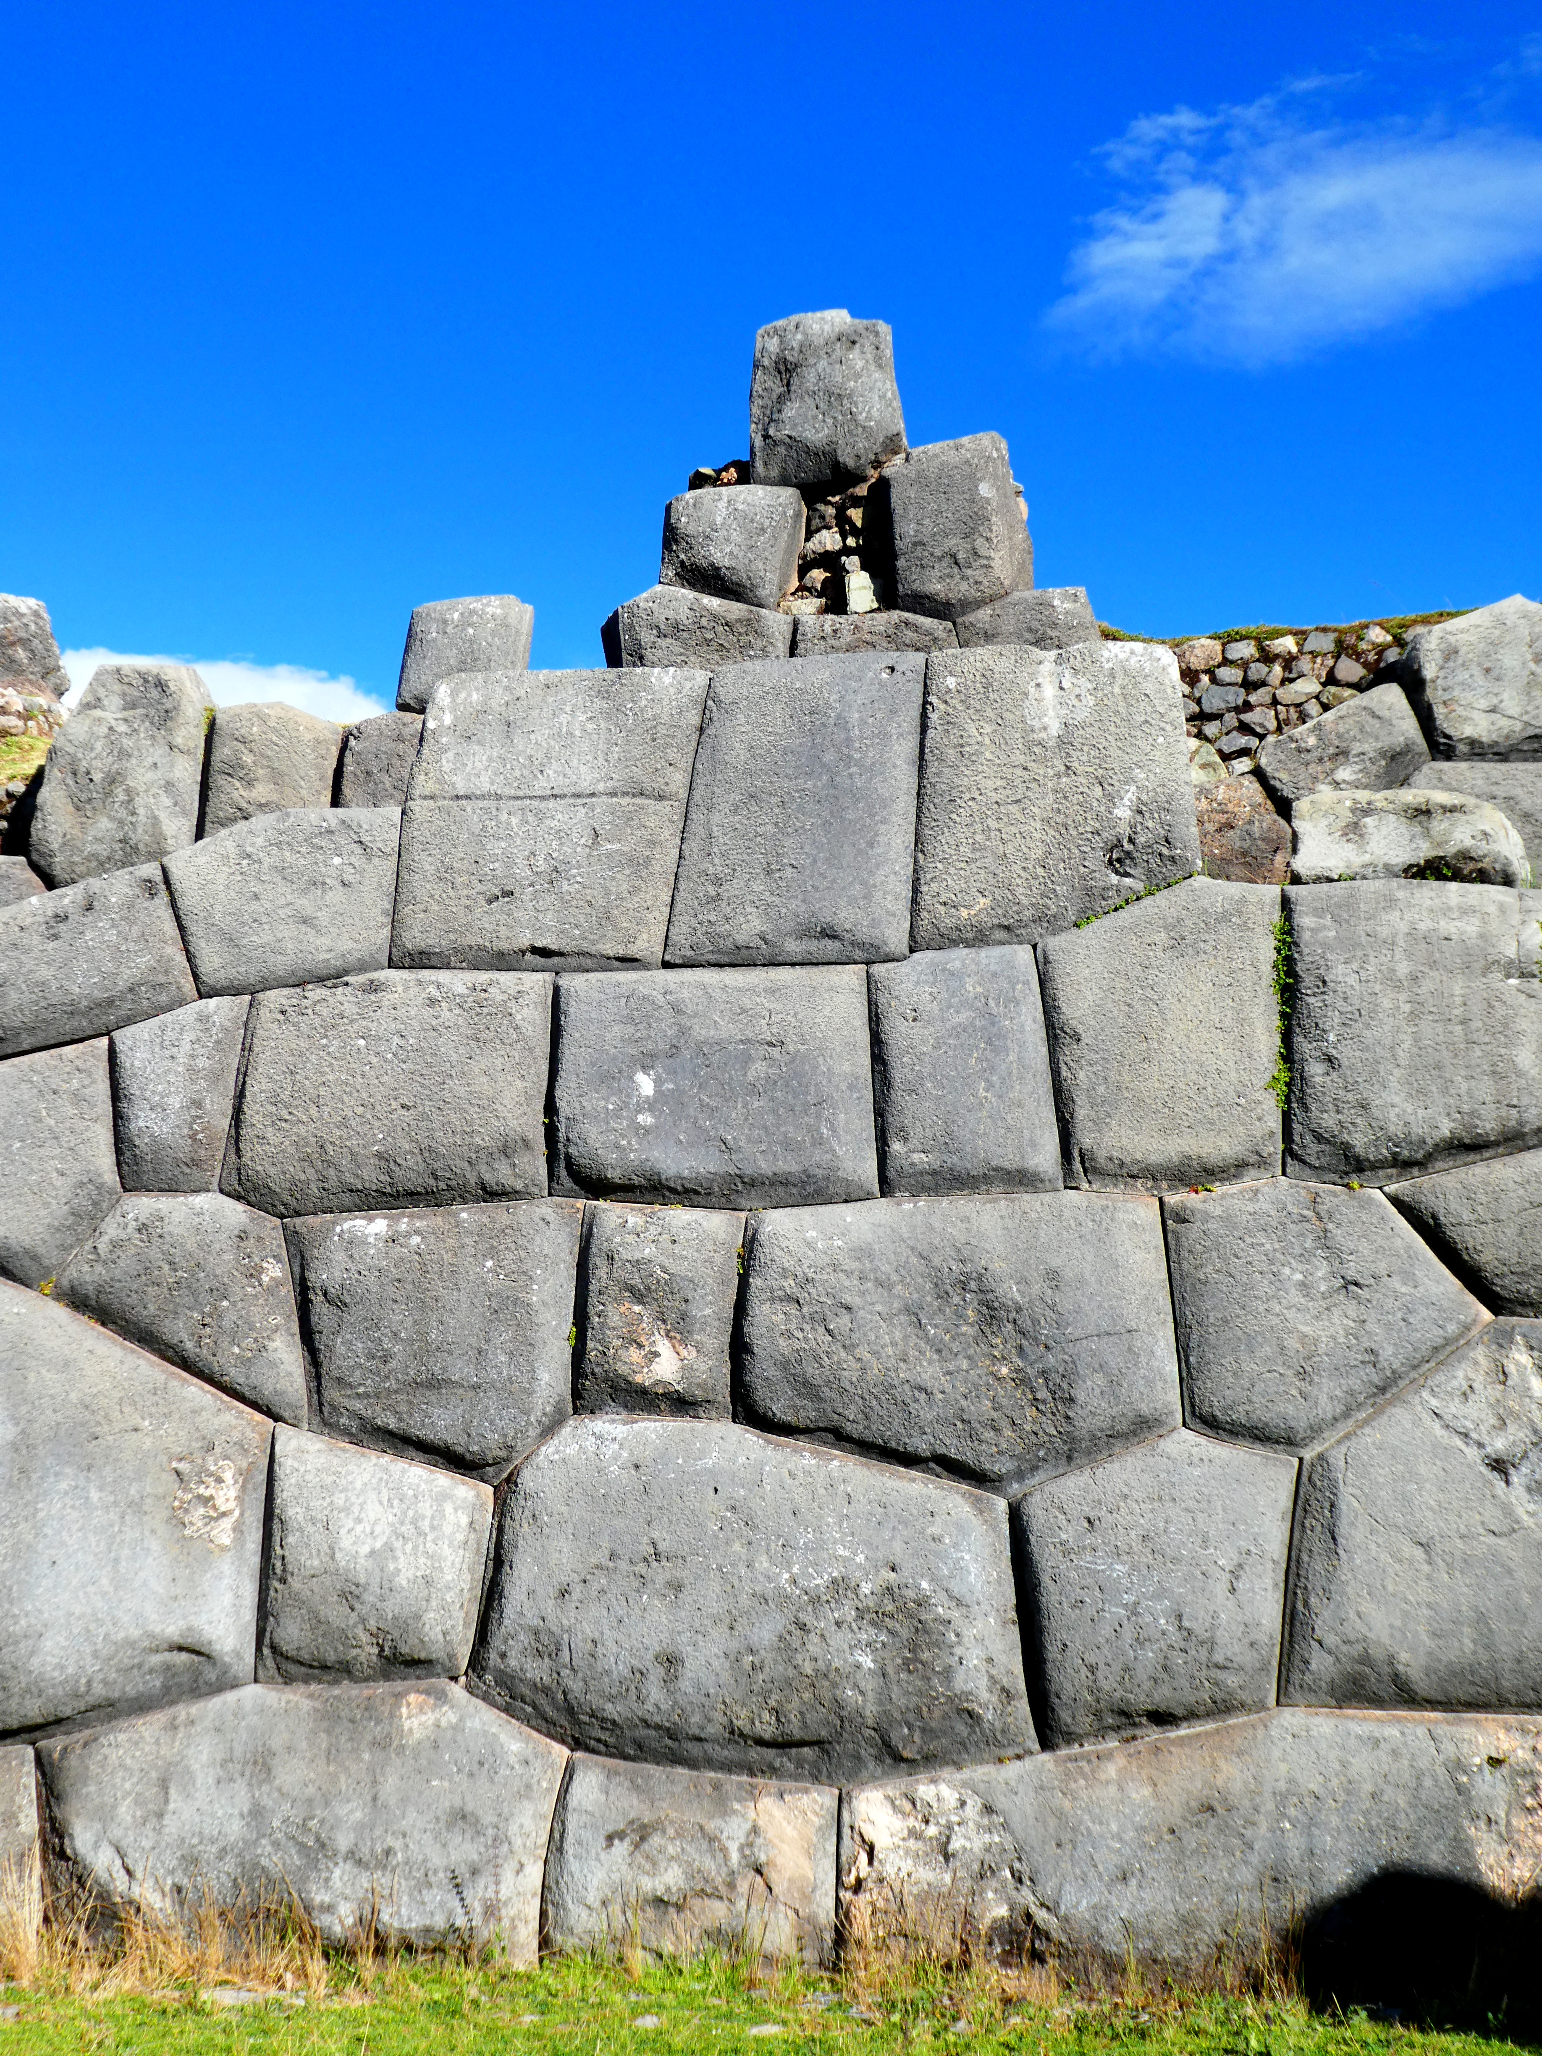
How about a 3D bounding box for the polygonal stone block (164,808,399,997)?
[{"bbox_3d":[-2.022,-0.474,13.787,0.989,0.785,0.700,-1,-9,5],"label":"polygonal stone block"}]

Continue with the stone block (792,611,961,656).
[{"bbox_3d":[0.438,-1.555,13.224,0.677,0.215,0.500,0,-9,3],"label":"stone block"}]

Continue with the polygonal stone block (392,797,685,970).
[{"bbox_3d":[-0.913,-0.494,13.645,1.223,0.740,0.850,-1,-14,6],"label":"polygonal stone block"}]

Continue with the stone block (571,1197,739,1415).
[{"bbox_3d":[-0.416,1.199,13.063,0.670,0.863,0.650,-1,-14,6],"label":"stone block"}]

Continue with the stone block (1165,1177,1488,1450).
[{"bbox_3d":[2.118,1.132,12.484,1.211,1.031,0.800,0,-9,3],"label":"stone block"}]

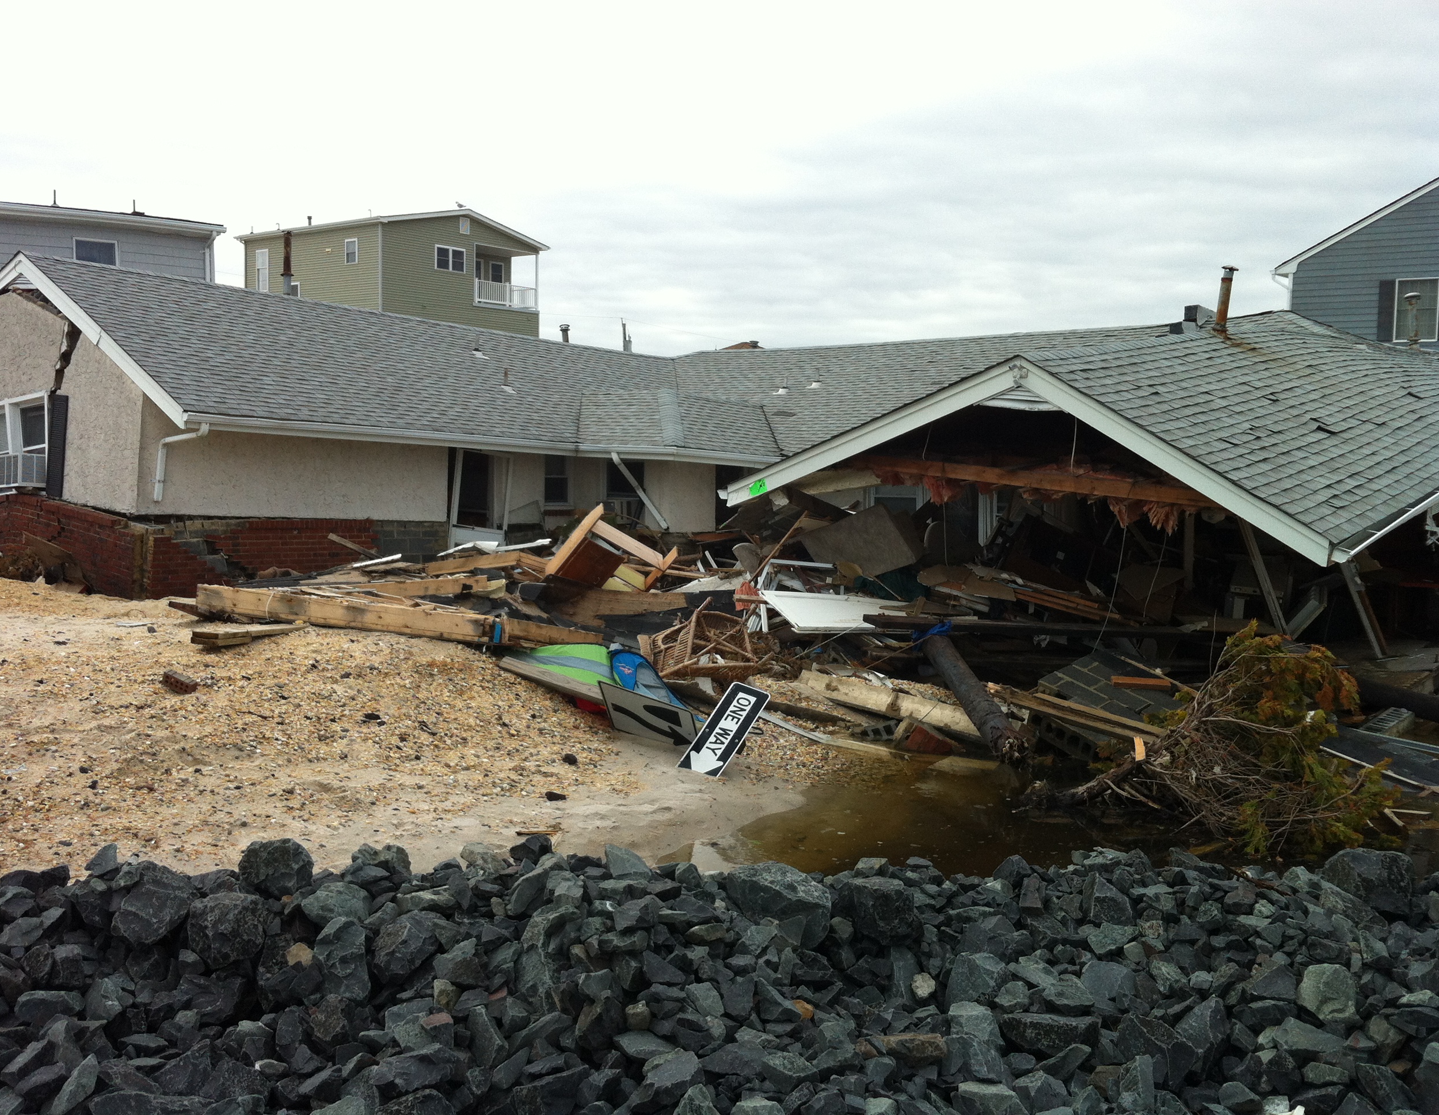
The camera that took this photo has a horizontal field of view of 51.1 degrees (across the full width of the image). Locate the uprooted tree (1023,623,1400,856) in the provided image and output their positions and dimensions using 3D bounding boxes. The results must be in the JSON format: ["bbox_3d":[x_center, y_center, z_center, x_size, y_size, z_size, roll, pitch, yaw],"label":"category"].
[{"bbox_3d":[3.106,1.150,9.500,2.300,1.220,1.350,2,4,18],"label":"uprooted tree"}]

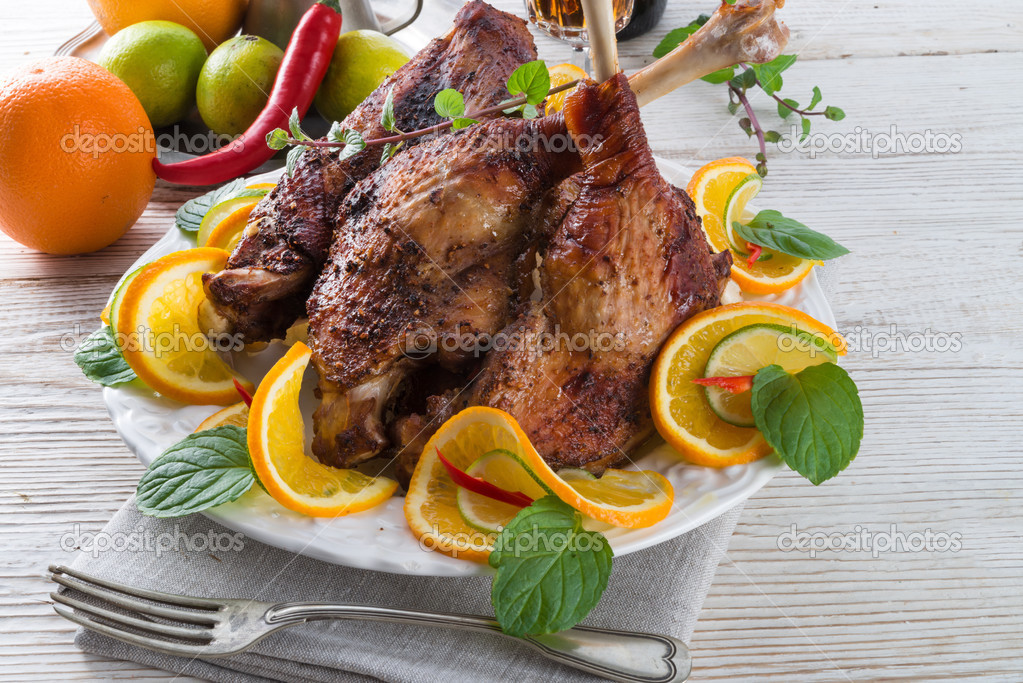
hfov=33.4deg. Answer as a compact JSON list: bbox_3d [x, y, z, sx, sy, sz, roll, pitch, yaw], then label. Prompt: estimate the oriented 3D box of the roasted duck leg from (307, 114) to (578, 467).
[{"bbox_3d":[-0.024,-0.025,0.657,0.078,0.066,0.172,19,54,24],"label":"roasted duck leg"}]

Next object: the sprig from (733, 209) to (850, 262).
[{"bbox_3d":[0.112,-0.042,0.681,0.046,0.012,0.023,13,53,7],"label":"sprig"}]

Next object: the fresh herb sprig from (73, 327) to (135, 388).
[{"bbox_3d":[-0.154,0.006,0.659,0.036,0.013,0.030,-18,47,0],"label":"fresh herb sprig"}]

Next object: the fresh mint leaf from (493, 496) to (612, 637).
[{"bbox_3d":[0.013,0.074,0.560,0.041,0.015,0.046,4,59,3],"label":"fresh mint leaf"}]

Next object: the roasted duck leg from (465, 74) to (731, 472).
[{"bbox_3d":[0.033,-0.024,0.638,0.084,0.066,0.172,4,58,6],"label":"roasted duck leg"}]

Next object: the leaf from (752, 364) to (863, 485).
[{"bbox_3d":[0.102,0.029,0.587,0.037,0.011,0.043,-1,60,-8],"label":"leaf"}]

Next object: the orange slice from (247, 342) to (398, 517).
[{"bbox_3d":[-0.069,0.034,0.607,0.055,0.042,0.042,-17,40,-20],"label":"orange slice"}]

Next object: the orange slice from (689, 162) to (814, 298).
[{"bbox_3d":[0.097,-0.046,0.690,0.053,0.024,0.055,9,77,-7],"label":"orange slice"}]

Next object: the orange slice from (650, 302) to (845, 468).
[{"bbox_3d":[0.085,0.017,0.626,0.076,0.024,0.066,4,59,-3],"label":"orange slice"}]

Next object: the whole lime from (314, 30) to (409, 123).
[{"bbox_3d":[-0.072,-0.128,0.825,0.047,0.044,0.045,0,37,0],"label":"whole lime"}]

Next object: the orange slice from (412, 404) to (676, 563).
[{"bbox_3d":[0.009,0.050,0.591,0.090,0.036,0.042,-4,37,-4],"label":"orange slice"}]

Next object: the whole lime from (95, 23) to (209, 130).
[{"bbox_3d":[-0.174,-0.130,0.828,0.053,0.051,0.053,-1,37,0],"label":"whole lime"}]

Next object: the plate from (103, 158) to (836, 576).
[{"bbox_3d":[-0.016,-0.001,0.687,0.290,0.027,0.290,-1,37,0],"label":"plate"}]

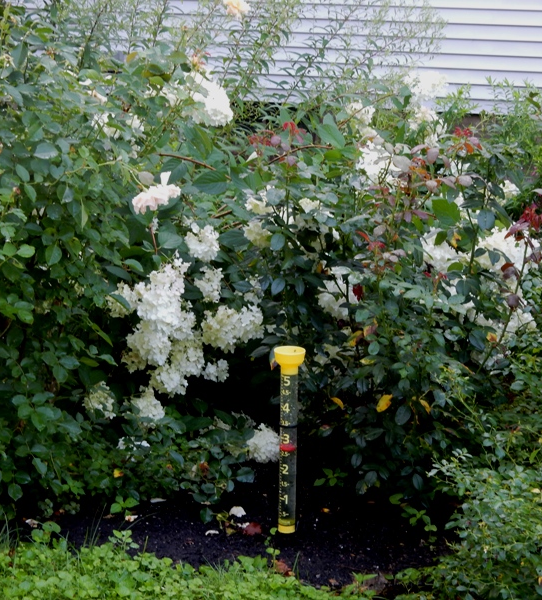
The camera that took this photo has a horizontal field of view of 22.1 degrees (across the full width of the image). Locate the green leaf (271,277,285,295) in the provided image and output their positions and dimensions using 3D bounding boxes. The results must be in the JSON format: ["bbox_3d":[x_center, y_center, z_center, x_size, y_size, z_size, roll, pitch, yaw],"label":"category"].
[{"bbox_3d":[0.024,-0.044,4.400,0.040,0.062,0.020,28,-14,8],"label":"green leaf"}]

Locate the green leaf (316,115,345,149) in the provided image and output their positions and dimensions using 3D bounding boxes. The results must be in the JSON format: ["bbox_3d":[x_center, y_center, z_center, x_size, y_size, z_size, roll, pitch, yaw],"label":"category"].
[{"bbox_3d":[0.201,-0.559,4.600,0.080,0.123,0.030,-30,-5,0],"label":"green leaf"}]

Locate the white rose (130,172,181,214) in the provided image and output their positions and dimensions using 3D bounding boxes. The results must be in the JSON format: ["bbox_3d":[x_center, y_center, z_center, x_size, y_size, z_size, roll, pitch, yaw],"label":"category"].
[{"bbox_3d":[-0.326,-0.304,3.960,0.140,0.110,0.115,0,13,-6],"label":"white rose"}]

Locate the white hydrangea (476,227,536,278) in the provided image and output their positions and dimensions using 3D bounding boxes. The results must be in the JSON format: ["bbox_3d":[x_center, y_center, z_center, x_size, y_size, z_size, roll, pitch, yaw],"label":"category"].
[{"bbox_3d":[0.782,-0.158,4.624,0.199,0.172,0.160,3,14,9],"label":"white hydrangea"}]

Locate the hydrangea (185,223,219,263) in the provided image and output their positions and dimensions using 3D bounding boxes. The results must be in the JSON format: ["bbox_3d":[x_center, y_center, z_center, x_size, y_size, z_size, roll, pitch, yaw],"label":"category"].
[{"bbox_3d":[-0.216,-0.181,4.365,0.107,0.126,0.100,0,14,-3],"label":"hydrangea"}]

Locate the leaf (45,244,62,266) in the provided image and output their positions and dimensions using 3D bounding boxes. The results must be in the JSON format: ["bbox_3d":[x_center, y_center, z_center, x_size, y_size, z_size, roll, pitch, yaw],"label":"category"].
[{"bbox_3d":[-0.574,-0.117,3.650,0.041,0.063,0.012,13,-24,-3],"label":"leaf"}]

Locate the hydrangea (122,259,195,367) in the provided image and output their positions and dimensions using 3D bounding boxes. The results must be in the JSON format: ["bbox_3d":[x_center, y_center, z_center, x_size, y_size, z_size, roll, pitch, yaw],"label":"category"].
[{"bbox_3d":[-0.312,0.041,3.880,0.202,0.296,0.190,0,14,-5],"label":"hydrangea"}]

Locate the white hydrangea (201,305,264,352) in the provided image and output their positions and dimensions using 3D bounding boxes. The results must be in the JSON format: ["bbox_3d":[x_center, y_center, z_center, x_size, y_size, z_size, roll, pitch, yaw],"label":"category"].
[{"bbox_3d":[-0.119,0.088,4.303,0.191,0.148,0.150,0,14,-2],"label":"white hydrangea"}]

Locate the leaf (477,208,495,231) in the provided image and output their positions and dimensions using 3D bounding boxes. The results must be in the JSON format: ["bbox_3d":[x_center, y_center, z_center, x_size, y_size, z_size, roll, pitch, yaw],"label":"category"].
[{"bbox_3d":[0.653,-0.244,4.200,0.054,0.067,0.018,3,-7,9],"label":"leaf"}]

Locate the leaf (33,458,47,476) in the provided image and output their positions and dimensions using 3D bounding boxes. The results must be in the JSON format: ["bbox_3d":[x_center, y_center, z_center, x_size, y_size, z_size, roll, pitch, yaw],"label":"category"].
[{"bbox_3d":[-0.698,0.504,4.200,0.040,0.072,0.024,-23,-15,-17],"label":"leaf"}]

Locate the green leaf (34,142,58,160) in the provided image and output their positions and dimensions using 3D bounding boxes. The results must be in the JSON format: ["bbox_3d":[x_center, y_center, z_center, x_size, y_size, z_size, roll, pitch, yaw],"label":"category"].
[{"bbox_3d":[-0.605,-0.393,3.720,0.064,0.051,0.015,-1,-24,-9],"label":"green leaf"}]

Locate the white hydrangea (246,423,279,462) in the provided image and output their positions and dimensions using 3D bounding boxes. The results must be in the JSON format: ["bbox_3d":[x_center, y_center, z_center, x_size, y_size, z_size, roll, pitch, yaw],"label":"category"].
[{"bbox_3d":[-0.024,0.456,4.410,0.115,0.120,0.110,1,12,0],"label":"white hydrangea"}]

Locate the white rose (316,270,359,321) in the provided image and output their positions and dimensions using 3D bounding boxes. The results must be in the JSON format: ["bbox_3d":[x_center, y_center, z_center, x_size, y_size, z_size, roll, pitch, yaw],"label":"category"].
[{"bbox_3d":[0.194,-0.013,4.050,0.129,0.136,0.110,2,14,3],"label":"white rose"}]

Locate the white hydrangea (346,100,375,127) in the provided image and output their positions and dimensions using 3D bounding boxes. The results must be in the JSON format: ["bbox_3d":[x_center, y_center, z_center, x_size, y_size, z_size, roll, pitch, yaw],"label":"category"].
[{"bbox_3d":[0.287,-0.599,4.450,0.096,0.075,0.085,2,14,3],"label":"white hydrangea"}]

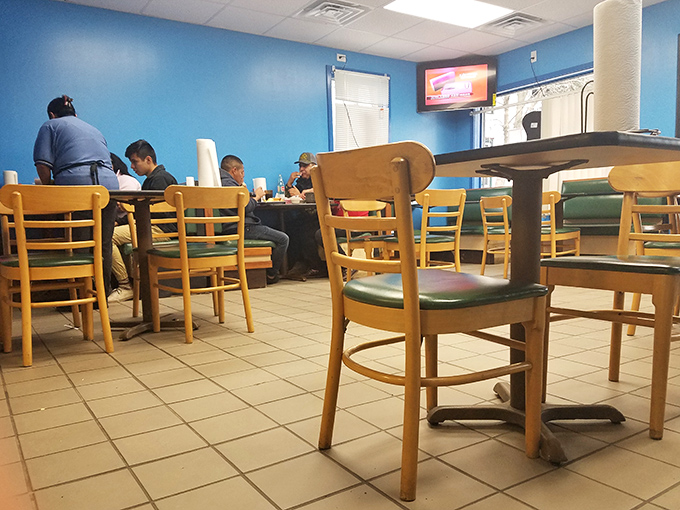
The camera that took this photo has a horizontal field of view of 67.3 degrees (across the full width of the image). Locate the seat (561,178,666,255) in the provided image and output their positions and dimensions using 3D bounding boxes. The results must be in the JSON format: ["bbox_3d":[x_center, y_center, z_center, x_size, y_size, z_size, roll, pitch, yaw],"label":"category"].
[{"bbox_3d":[2.639,-0.319,5.121,0.600,0.900,1.150,-4,5,-33],"label":"seat"}]

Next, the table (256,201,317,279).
[{"bbox_3d":[-0.621,-0.129,5.154,0.770,0.740,1.020,-4,5,-33],"label":"table"}]

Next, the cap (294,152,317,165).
[{"bbox_3d":[-0.339,-0.982,5.250,0.250,0.130,0.175,-5,5,-36],"label":"cap"}]

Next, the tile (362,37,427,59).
[{"bbox_3d":[0.660,-2.472,6.090,0.610,0.020,0.600,-4,5,-32],"label":"tile"}]

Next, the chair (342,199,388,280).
[{"bbox_3d":[0.324,-0.090,4.157,0.460,0.790,0.460,-4,5,-31],"label":"chair"}]

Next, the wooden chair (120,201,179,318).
[{"bbox_3d":[-1.100,0.003,3.316,0.468,0.798,0.458,-5,6,-42],"label":"wooden chair"}]

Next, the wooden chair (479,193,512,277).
[{"bbox_3d":[1.699,-0.192,5.100,0.458,0.798,0.468,-3,5,-26],"label":"wooden chair"}]

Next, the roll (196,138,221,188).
[{"bbox_3d":[-0.801,-0.540,3.100,0.122,0.290,0.122,-1,4,0],"label":"roll"}]

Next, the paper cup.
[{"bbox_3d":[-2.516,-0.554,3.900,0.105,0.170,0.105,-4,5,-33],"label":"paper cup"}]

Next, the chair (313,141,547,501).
[{"bbox_3d":[0.219,0.131,1.356,0.458,0.798,0.468,-4,6,-33],"label":"chair"}]

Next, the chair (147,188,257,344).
[{"bbox_3d":[-0.761,0.025,2.801,0.450,0.790,0.450,-5,5,-36],"label":"chair"}]

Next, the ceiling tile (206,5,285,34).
[{"bbox_3d":[-0.943,-2.359,5.120,0.610,0.020,0.600,-4,5,-32],"label":"ceiling tile"}]

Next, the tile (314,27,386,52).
[{"bbox_3d":[0.127,-2.435,5.770,0.610,0.020,0.600,-4,5,-32],"label":"tile"}]

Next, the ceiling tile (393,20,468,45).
[{"bbox_3d":[0.983,-2.411,5.553,0.610,0.030,0.610,-4,5,-33],"label":"ceiling tile"}]

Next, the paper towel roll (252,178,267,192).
[{"bbox_3d":[-0.801,-0.634,5.100,0.120,0.260,0.120,-1,4,0],"label":"paper towel roll"}]

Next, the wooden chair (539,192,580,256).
[{"bbox_3d":[1.804,-0.146,4.494,0.458,0.798,0.468,-5,6,-37],"label":"wooden chair"}]

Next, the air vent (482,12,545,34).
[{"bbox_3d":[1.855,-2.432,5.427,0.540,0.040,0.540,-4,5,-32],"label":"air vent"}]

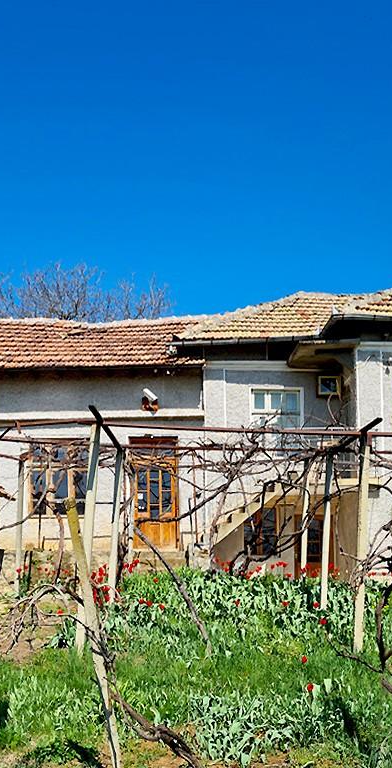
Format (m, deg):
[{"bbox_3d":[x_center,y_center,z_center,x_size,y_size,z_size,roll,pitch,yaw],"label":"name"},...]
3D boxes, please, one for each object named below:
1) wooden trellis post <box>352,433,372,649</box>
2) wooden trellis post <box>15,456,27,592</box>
[{"bbox_3d":[1.727,1.646,8.000,0.110,2.240,0.110,3,-5,0],"label":"wooden trellis post"},{"bbox_3d":[-2.979,2.367,13.000,0.100,2.273,0.100,1,-5,0],"label":"wooden trellis post"}]

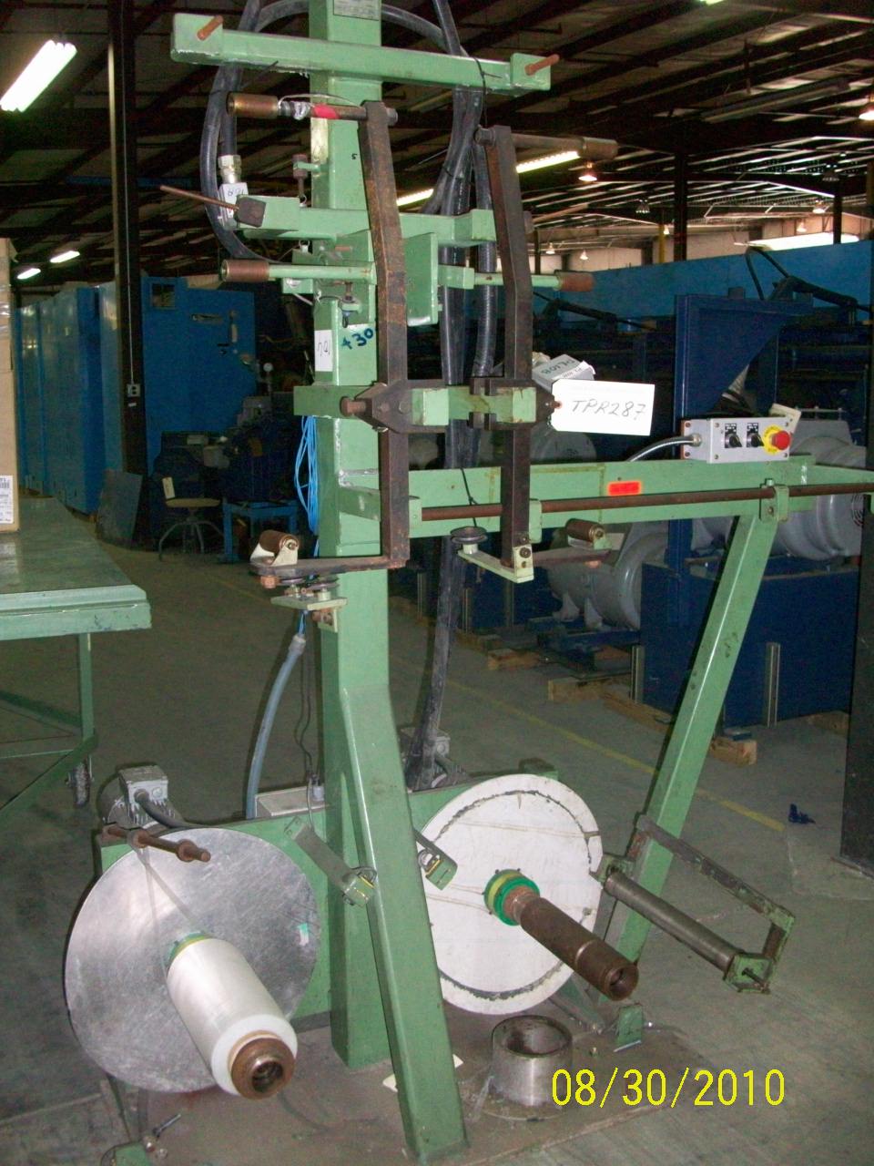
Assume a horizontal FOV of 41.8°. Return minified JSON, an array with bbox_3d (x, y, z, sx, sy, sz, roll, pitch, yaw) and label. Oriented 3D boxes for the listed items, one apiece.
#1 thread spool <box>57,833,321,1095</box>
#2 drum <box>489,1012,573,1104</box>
[{"bbox_3d":[-0.367,0.726,1.960,0.525,0.525,0.425,-5,12,-28],"label":"thread spool"},{"bbox_3d":[0.181,0.909,2.185,0.156,0.110,0.156,0,9,0],"label":"drum"}]

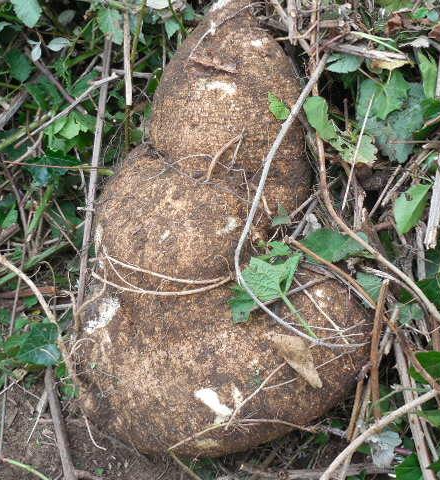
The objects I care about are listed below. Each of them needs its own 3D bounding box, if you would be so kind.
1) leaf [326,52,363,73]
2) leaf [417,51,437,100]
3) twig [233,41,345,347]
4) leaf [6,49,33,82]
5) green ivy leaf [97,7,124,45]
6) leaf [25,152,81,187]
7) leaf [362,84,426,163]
[{"bbox_3d":[0.128,-0.182,1.156,0.038,0.009,0.026,-3,53,-2],"label":"leaf"},{"bbox_3d":[0.244,-0.196,1.334,0.028,0.015,0.066,6,64,-23],"label":"leaf"},{"bbox_3d":[0.062,-0.042,1.024,0.100,0.050,0.311,0,63,0],"label":"twig"},{"bbox_3d":[-0.243,-0.210,1.361,0.032,0.012,0.049,-17,67,-7],"label":"leaf"},{"bbox_3d":[-0.115,-0.226,1.186,0.029,0.010,0.045,-19,68,-8],"label":"green ivy leaf"},{"bbox_3d":[-0.190,-0.080,1.276,0.064,0.018,0.045,5,60,3],"label":"leaf"},{"bbox_3d":[0.177,-0.118,1.147,0.063,0.018,0.088,-7,67,-3],"label":"leaf"}]

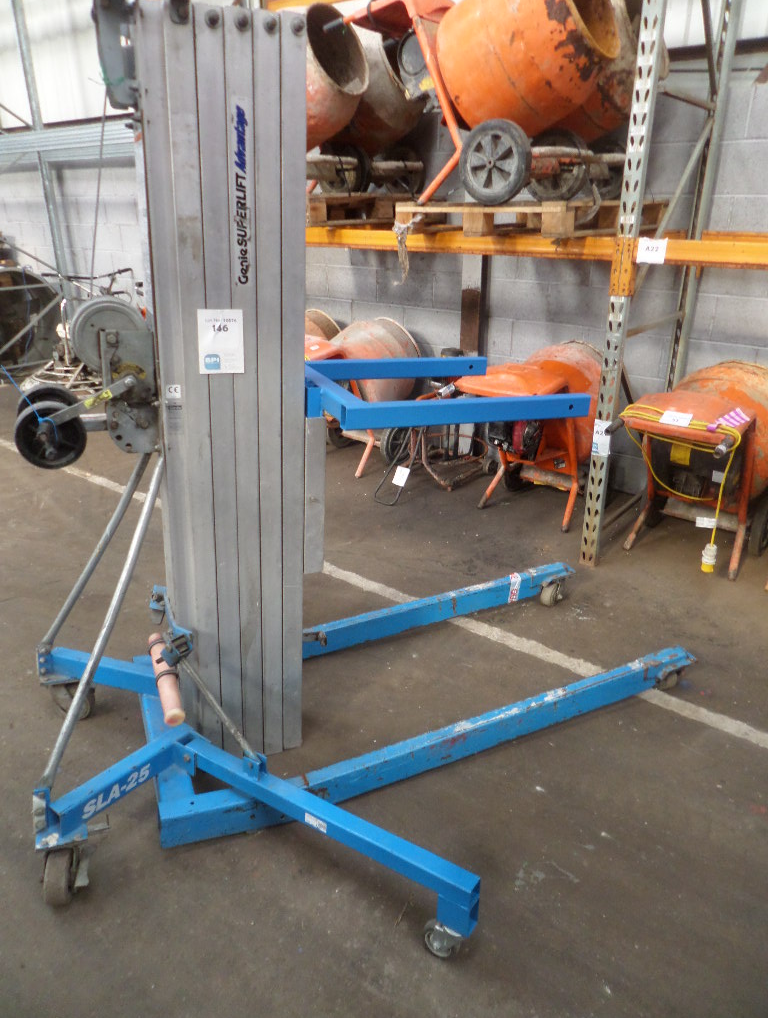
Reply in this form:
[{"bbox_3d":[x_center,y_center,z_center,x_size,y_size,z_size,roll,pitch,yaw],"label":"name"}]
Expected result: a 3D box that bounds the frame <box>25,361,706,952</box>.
[{"bbox_3d":[0.035,0.177,2.080,2.130,1.150,1.550,-11,26,-23],"label":"frame"}]

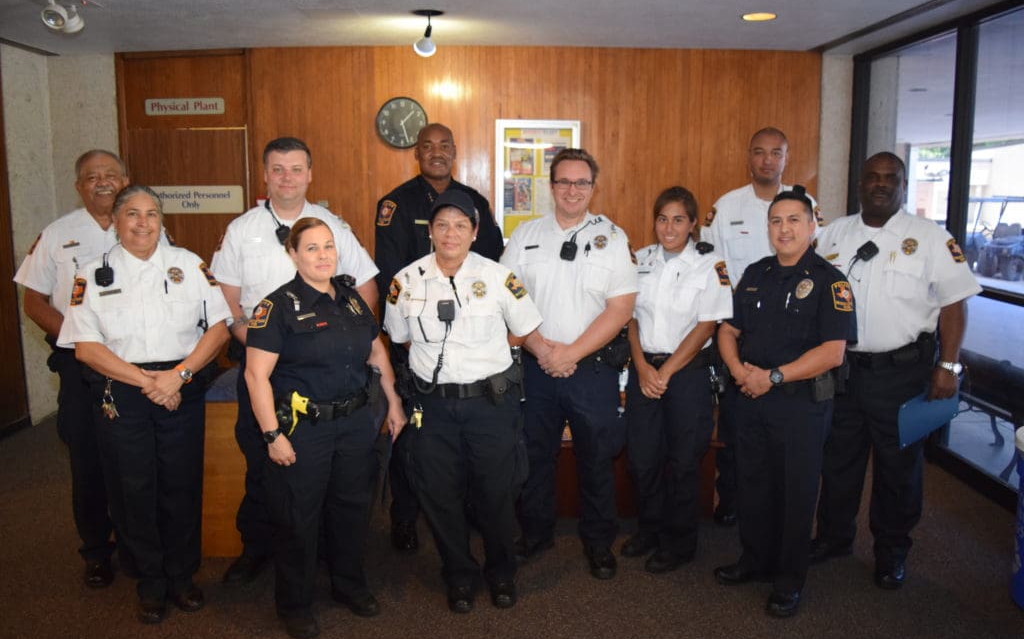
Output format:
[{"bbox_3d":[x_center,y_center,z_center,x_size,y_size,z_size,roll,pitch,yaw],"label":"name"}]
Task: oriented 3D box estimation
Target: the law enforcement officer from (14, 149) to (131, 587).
[{"bbox_3d":[-1.638,0.201,3.091,0.600,1.771,0.400,-4,10,-24],"label":"law enforcement officer"}]

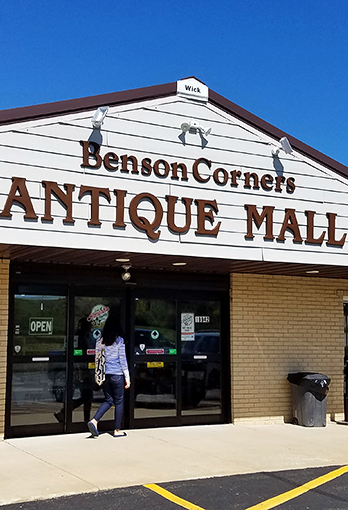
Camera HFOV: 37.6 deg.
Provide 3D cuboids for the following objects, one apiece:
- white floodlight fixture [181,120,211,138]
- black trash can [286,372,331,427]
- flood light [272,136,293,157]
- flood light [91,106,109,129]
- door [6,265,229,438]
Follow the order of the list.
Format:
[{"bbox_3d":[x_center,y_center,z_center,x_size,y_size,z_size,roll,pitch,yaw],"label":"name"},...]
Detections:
[{"bbox_3d":[0.249,-1.456,5.926,0.330,0.190,0.180,4,-7,-22],"label":"white floodlight fixture"},{"bbox_3d":[2.143,2.285,8.121,0.500,0.790,0.500,2,-7,-10],"label":"black trash can"},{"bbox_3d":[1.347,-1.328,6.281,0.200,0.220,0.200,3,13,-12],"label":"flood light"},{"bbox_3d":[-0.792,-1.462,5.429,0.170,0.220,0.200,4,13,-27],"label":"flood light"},{"bbox_3d":[-0.674,1.333,7.411,3.355,2.335,0.150,4,-7,-22],"label":"door"}]

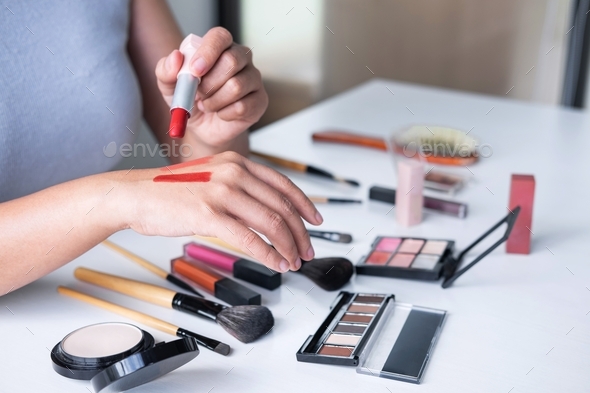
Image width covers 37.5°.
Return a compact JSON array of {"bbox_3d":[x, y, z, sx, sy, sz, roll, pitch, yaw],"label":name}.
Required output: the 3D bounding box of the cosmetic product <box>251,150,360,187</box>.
[{"bbox_3d":[0.007,-0.034,1.013,0.011,0.011,0.198,-15,22,-37],"label":"cosmetic product"}]

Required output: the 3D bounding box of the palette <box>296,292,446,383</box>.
[{"bbox_3d":[0.058,0.096,0.614,0.084,0.009,0.099,7,21,19],"label":"palette"}]

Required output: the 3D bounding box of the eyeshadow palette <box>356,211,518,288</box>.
[{"bbox_3d":[0.118,0.035,0.714,0.121,0.053,0.068,7,21,20],"label":"eyeshadow palette"}]

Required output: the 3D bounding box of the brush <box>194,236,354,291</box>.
[{"bbox_3d":[-0.031,0.047,0.735,0.195,0.024,0.028,13,22,39],"label":"brush"}]

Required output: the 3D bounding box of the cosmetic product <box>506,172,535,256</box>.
[{"bbox_3d":[0.195,0.015,0.748,0.019,0.066,0.017,3,18,15],"label":"cosmetic product"}]

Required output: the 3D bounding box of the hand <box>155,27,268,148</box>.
[{"bbox_3d":[-0.067,-0.087,0.700,0.080,0.092,0.080,-11,23,-27],"label":"hand"}]

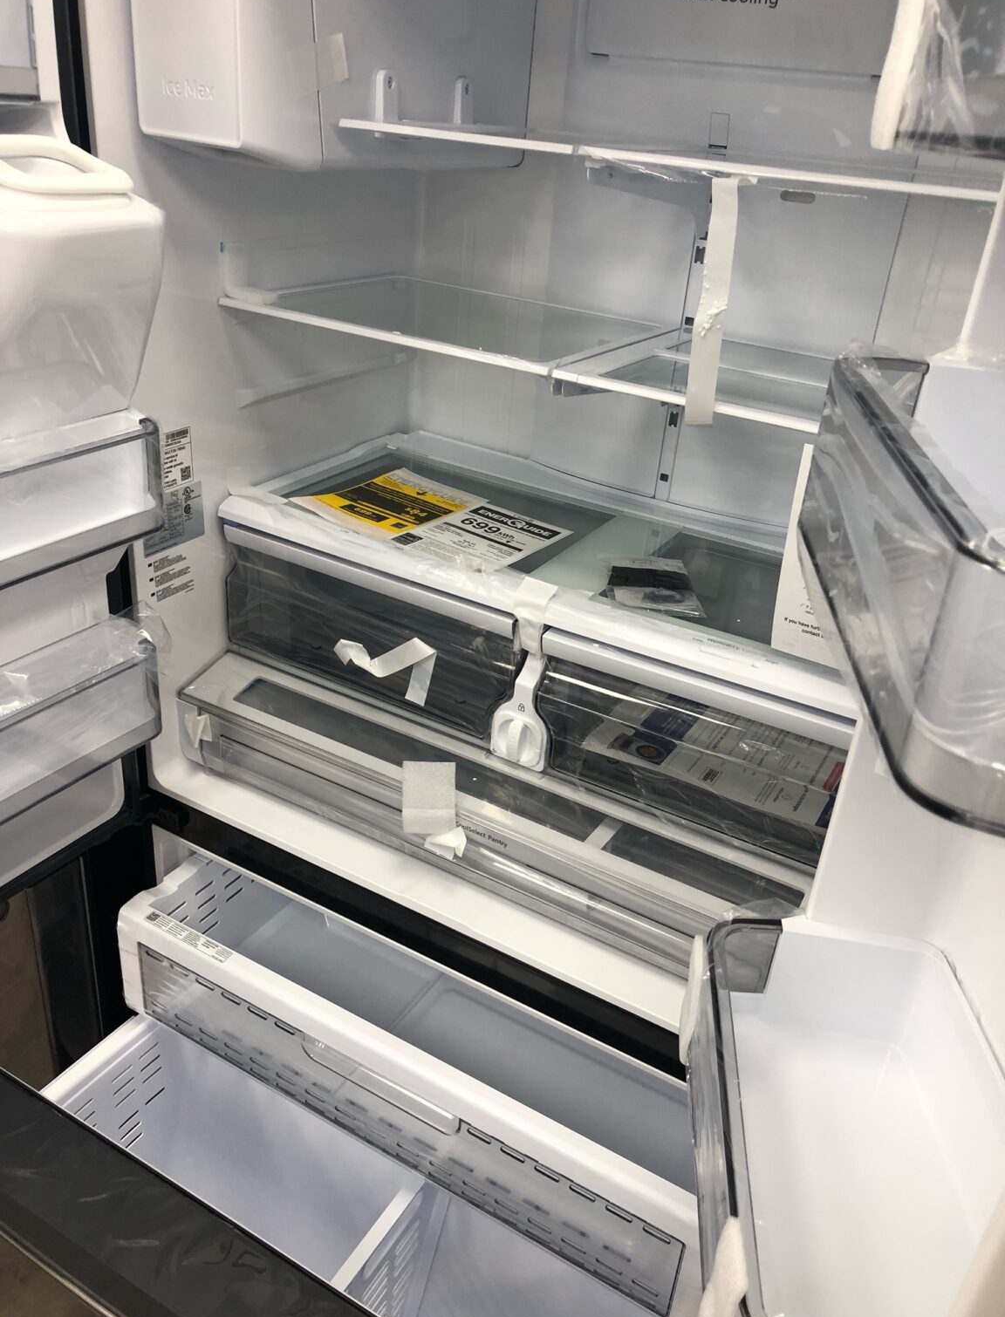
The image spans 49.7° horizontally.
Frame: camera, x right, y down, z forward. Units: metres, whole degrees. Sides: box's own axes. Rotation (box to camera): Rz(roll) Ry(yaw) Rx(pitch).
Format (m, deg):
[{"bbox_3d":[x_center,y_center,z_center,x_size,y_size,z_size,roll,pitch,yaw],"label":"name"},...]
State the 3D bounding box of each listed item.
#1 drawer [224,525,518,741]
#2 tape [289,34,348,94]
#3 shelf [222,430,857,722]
[{"bbox_3d":[-0.074,-0.085,1.294,0.377,0.155,0.335,18,30,24],"label":"drawer"},{"bbox_3d":[-0.154,-0.500,0.911,0.004,0.038,0.074,18,30,24],"label":"tape"},{"bbox_3d":[0.110,-0.117,1.176,0.784,0.037,0.355,18,30,24],"label":"shelf"}]

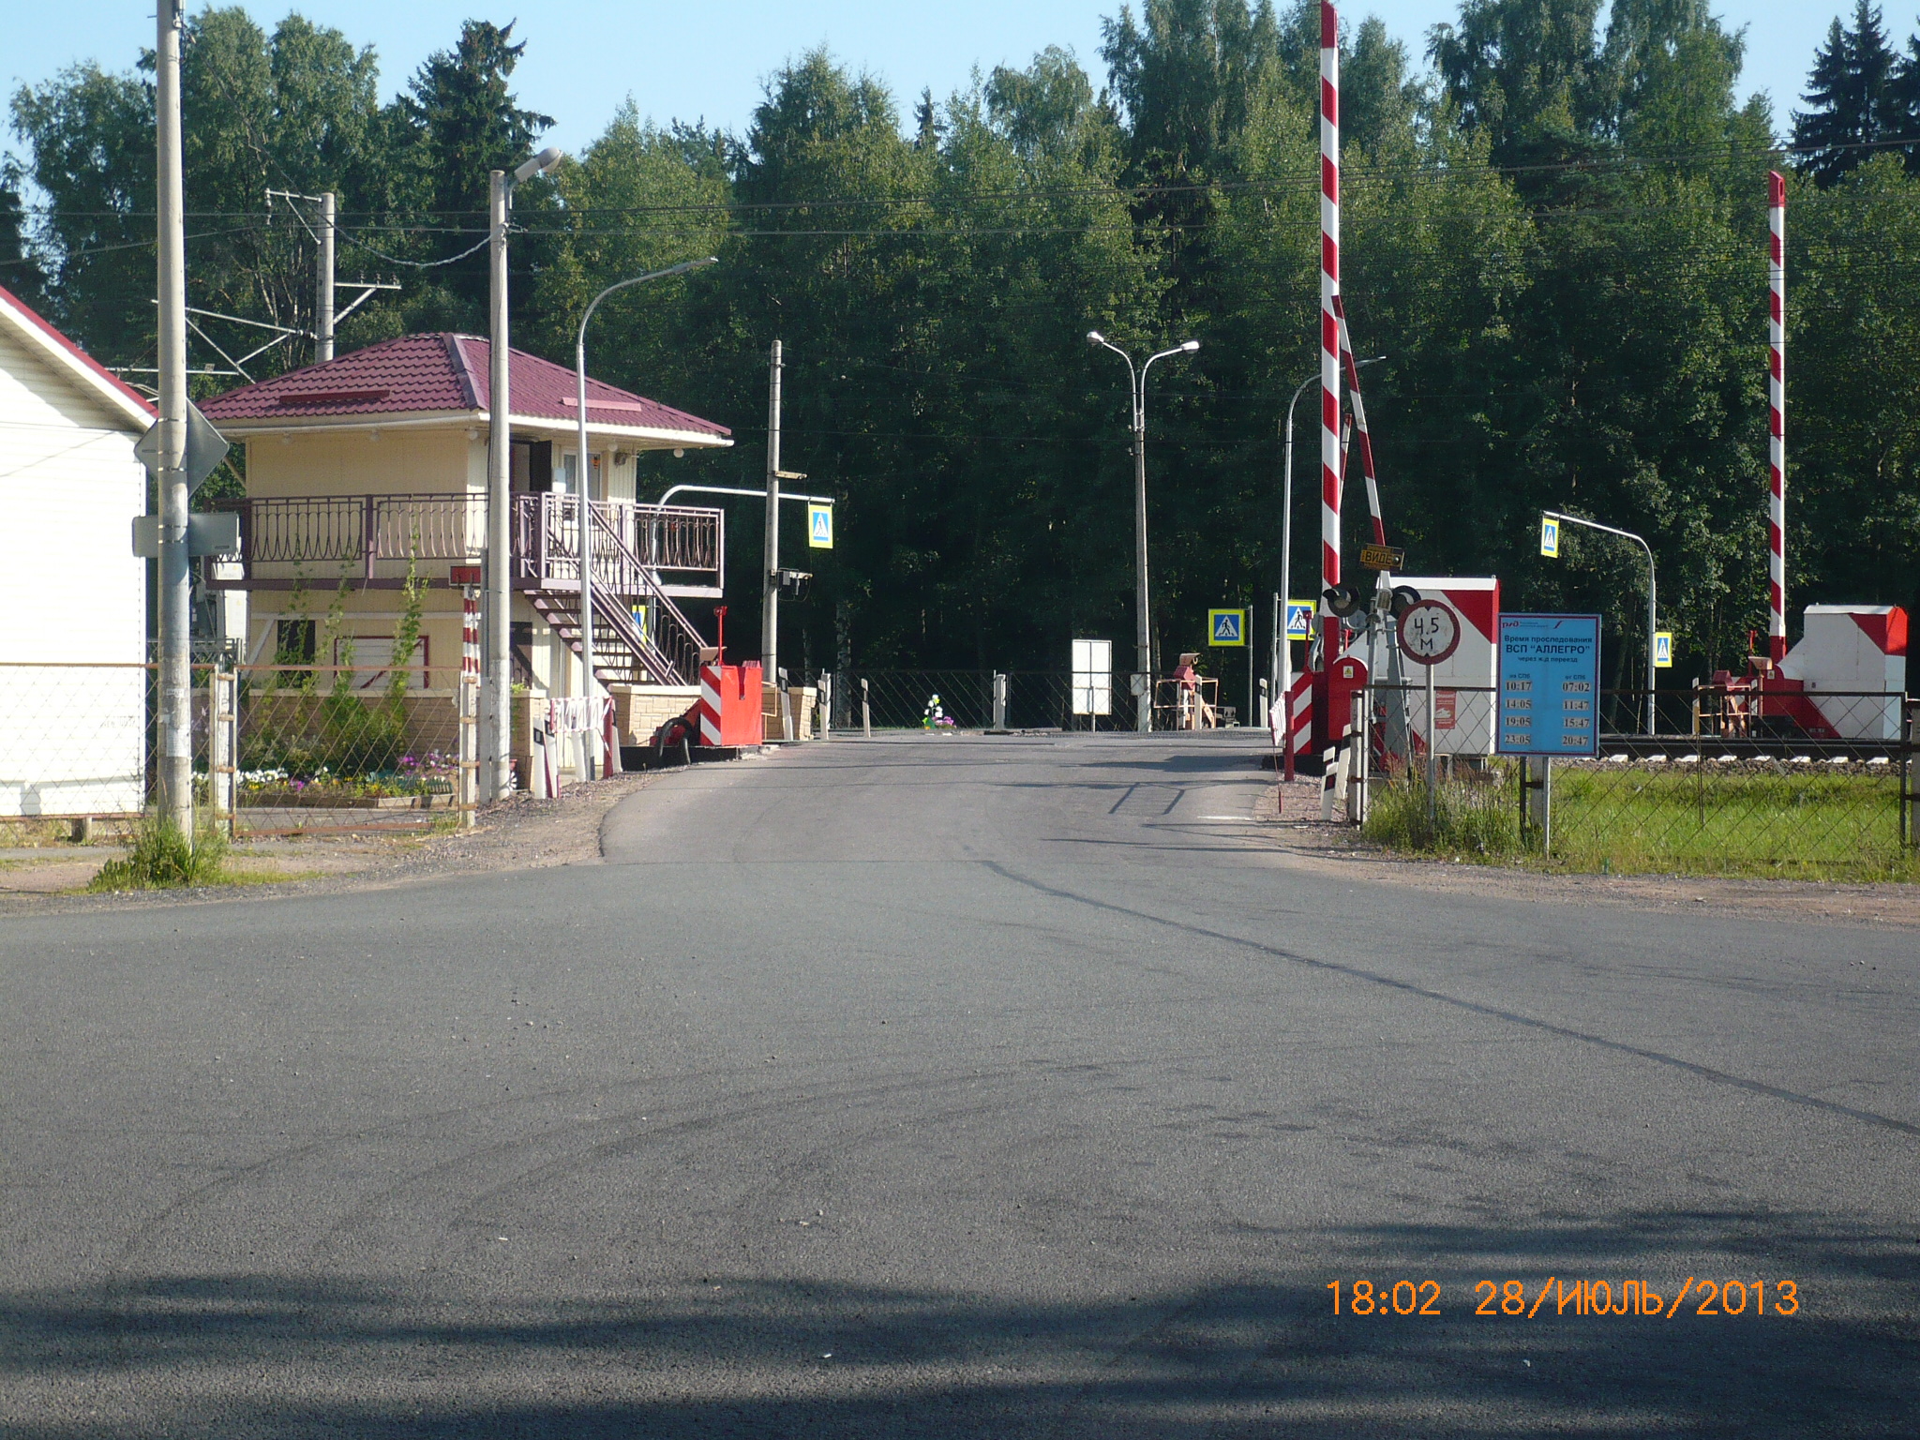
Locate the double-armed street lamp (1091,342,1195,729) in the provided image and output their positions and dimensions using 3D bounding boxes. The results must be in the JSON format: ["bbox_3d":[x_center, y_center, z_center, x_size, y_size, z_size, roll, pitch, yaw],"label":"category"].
[{"bbox_3d":[4.340,-4.370,110.000,2.800,9.600,0.500,0,0,-18],"label":"double-armed street lamp"}]

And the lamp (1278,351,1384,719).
[{"bbox_3d":[6.230,-2.980,78.500,1.780,6.350,0.300,0,0,-3],"label":"lamp"}]

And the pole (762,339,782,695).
[{"bbox_3d":[-3.360,-3.200,84.000,0.290,7.600,0.290,0,0,0],"label":"pole"}]

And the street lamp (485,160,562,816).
[{"bbox_3d":[-4.860,-2.760,52.000,0.880,7.300,0.320,0,0,0],"label":"street lamp"}]

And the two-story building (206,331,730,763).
[{"bbox_3d":[-7.000,-2.530,69.300,5.500,6.450,6.450,0,0,31],"label":"two-story building"}]

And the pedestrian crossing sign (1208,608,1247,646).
[{"bbox_3d":[6.600,-2.290,115.000,0.900,0.900,0.060,0,0,3],"label":"pedestrian crossing sign"}]

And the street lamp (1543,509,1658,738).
[{"bbox_3d":[15.800,-2.300,114.800,0.350,5.700,5.400,0,0,37],"label":"street lamp"}]

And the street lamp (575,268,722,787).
[{"bbox_3d":[-3.840,-2.470,57.000,1.720,6.380,0.300,0,0,-5],"label":"street lamp"}]

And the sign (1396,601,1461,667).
[{"bbox_3d":[4.990,-0.930,49.500,0.690,0.690,0.050,0,0,6],"label":"sign"}]

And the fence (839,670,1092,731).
[{"bbox_3d":[0.130,-0.370,104.000,5.660,1.500,0.120,0,0,7],"label":"fence"}]

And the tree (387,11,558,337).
[{"bbox_3d":[-15.100,-10.500,145.000,5.800,22.600,5.800,0,0,0],"label":"tree"}]

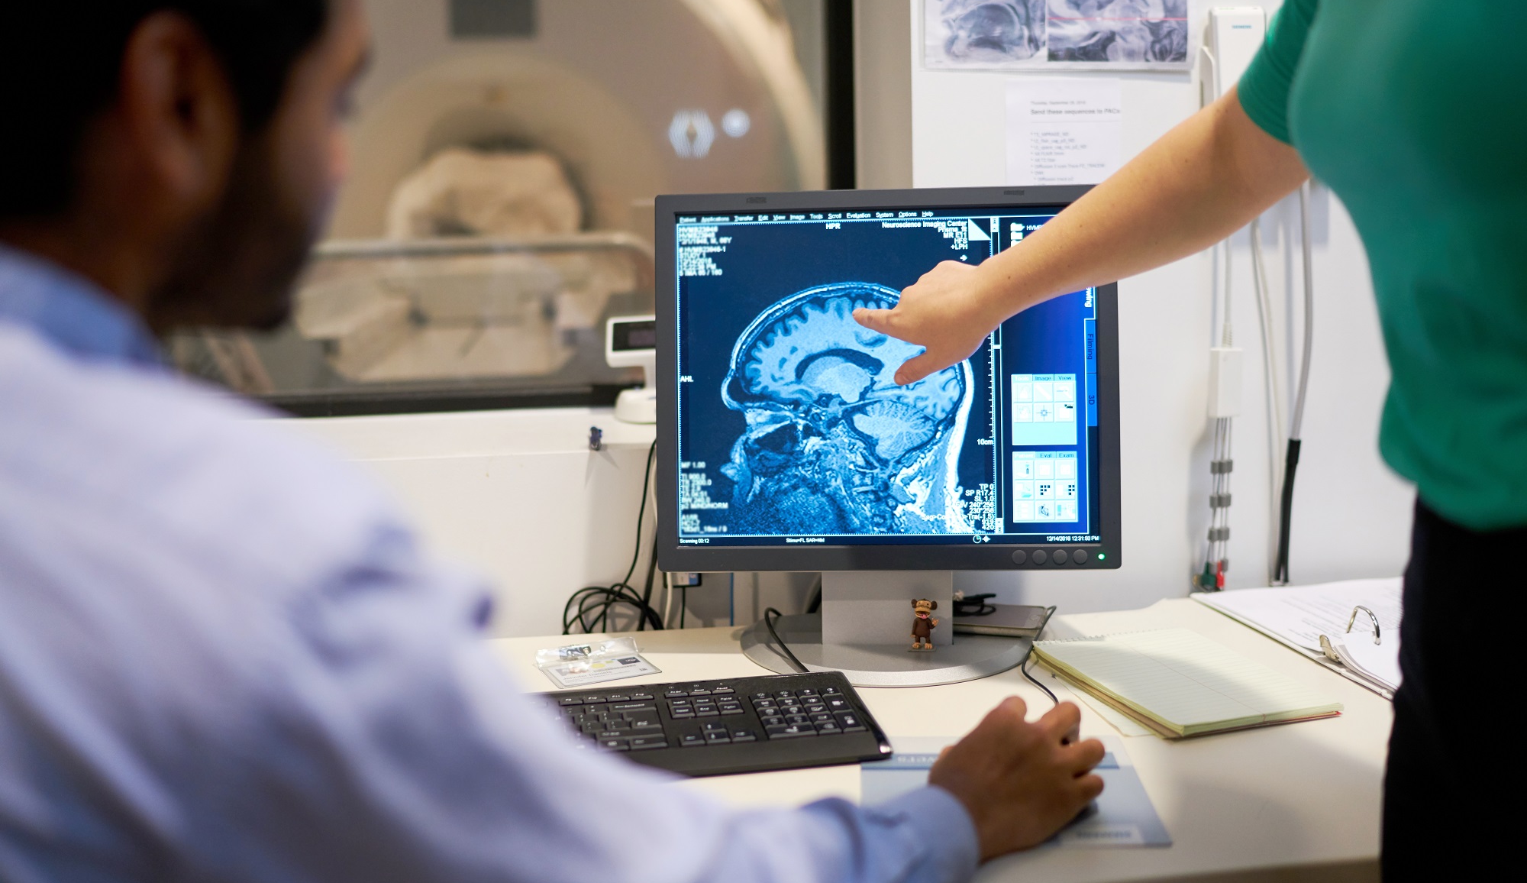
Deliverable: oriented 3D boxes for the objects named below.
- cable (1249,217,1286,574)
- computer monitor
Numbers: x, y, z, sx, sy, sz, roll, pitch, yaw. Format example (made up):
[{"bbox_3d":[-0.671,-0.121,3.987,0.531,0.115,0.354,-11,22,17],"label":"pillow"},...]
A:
[{"bbox_3d":[0.518,-0.050,1.525,0.038,0.370,0.030,-2,10,-6],"label":"cable"},{"bbox_3d":[0.113,-0.014,1.381,0.413,0.434,0.215,0,10,4],"label":"computer monitor"}]

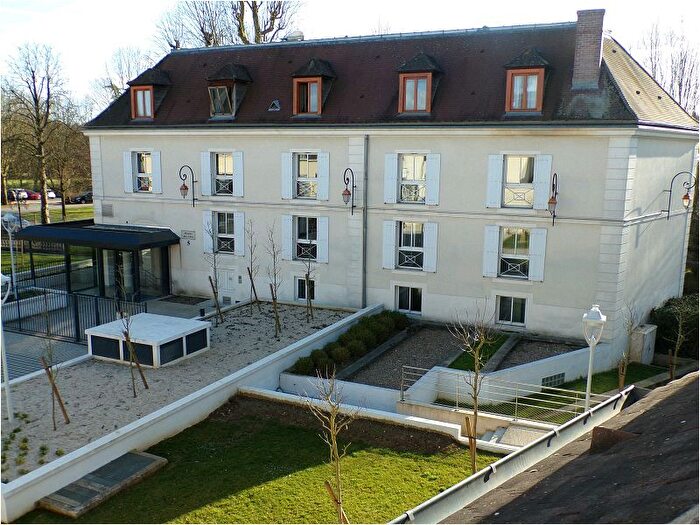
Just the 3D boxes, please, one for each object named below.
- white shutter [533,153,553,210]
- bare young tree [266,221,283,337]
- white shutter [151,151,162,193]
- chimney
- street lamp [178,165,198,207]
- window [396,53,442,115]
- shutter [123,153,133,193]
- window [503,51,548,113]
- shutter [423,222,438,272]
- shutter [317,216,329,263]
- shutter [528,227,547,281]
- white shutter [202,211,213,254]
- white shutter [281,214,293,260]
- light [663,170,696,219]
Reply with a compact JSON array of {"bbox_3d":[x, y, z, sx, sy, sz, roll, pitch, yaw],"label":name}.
[{"bbox_3d":[7.501,-3.106,25.180,0.578,2.100,0.050,5,10,23],"label":"white shutter"},{"bbox_3d":[-2.695,0.597,23.142,0.600,4.252,0.600,1,9,0],"label":"bare young tree"},{"bbox_3d":[-8.978,-4.168,30.095,0.524,1.930,0.045,5,10,23],"label":"white shutter"},{"bbox_3d":[9.291,-8.238,25.193,0.987,2.888,0.588,5,10,23],"label":"chimney"},{"bbox_3d":[-7.557,-3.559,30.347,0.370,1.966,1.235,5,10,24],"label":"street lamp"},{"bbox_3d":[2.792,-6.941,25.331,1.544,2.393,1.737,5,10,23],"label":"window"},{"bbox_3d":[-10.523,-4.295,30.768,0.524,1.930,0.045,5,10,23],"label":"shutter"},{"bbox_3d":[6.789,-7.016,24.715,1.562,2.444,1.462,5,10,24],"label":"window"},{"bbox_3d":[3.416,-0.638,27.376,0.578,2.115,0.050,5,10,23],"label":"shutter"},{"bbox_3d":[-1.172,-0.983,28.494,0.554,2.051,0.055,5,10,24],"label":"shutter"},{"bbox_3d":[7.434,-0.310,25.642,0.578,2.115,0.050,5,10,23],"label":"shutter"},{"bbox_3d":[-6.444,-1.372,29.404,0.524,1.930,0.045,5,10,23],"label":"white shutter"},{"bbox_3d":[-2.802,-1.119,29.231,0.554,2.051,0.055,5,10,24],"label":"white shutter"},{"bbox_3d":[13.881,-2.739,27.175,1.365,2.016,0.353,9,12,41],"label":"light"}]

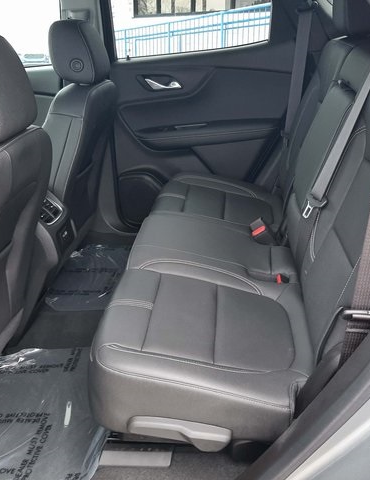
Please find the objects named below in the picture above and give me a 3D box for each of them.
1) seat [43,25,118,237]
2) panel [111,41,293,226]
[{"bbox_3d":[-0.632,-0.315,1.842,0.790,0.970,0.530,0,27,6],"label":"seat"},{"bbox_3d":[0.079,-0.411,2.079,0.760,0.800,0.130,0,27,6],"label":"panel"}]

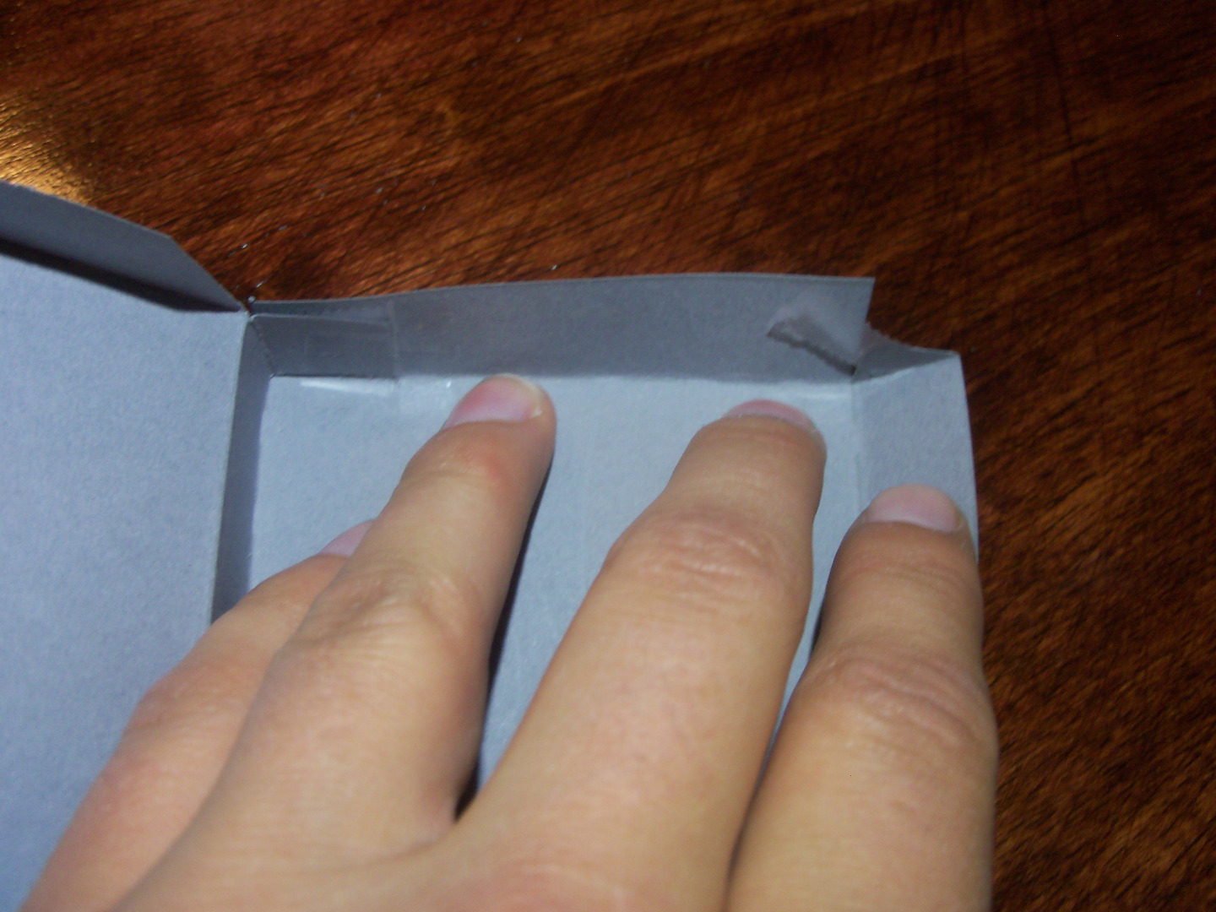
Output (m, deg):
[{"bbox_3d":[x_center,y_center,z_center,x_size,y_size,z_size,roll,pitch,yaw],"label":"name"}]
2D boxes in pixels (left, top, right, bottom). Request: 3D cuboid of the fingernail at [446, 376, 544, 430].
[{"bbox_3d":[-0.014,-0.007,0.154,0.011,0.003,0.012,1,24,16],"label":"fingernail"}]

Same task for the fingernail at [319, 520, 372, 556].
[{"bbox_3d":[-0.030,0.011,0.148,0.009,0.003,0.010,5,24,20],"label":"fingernail"}]

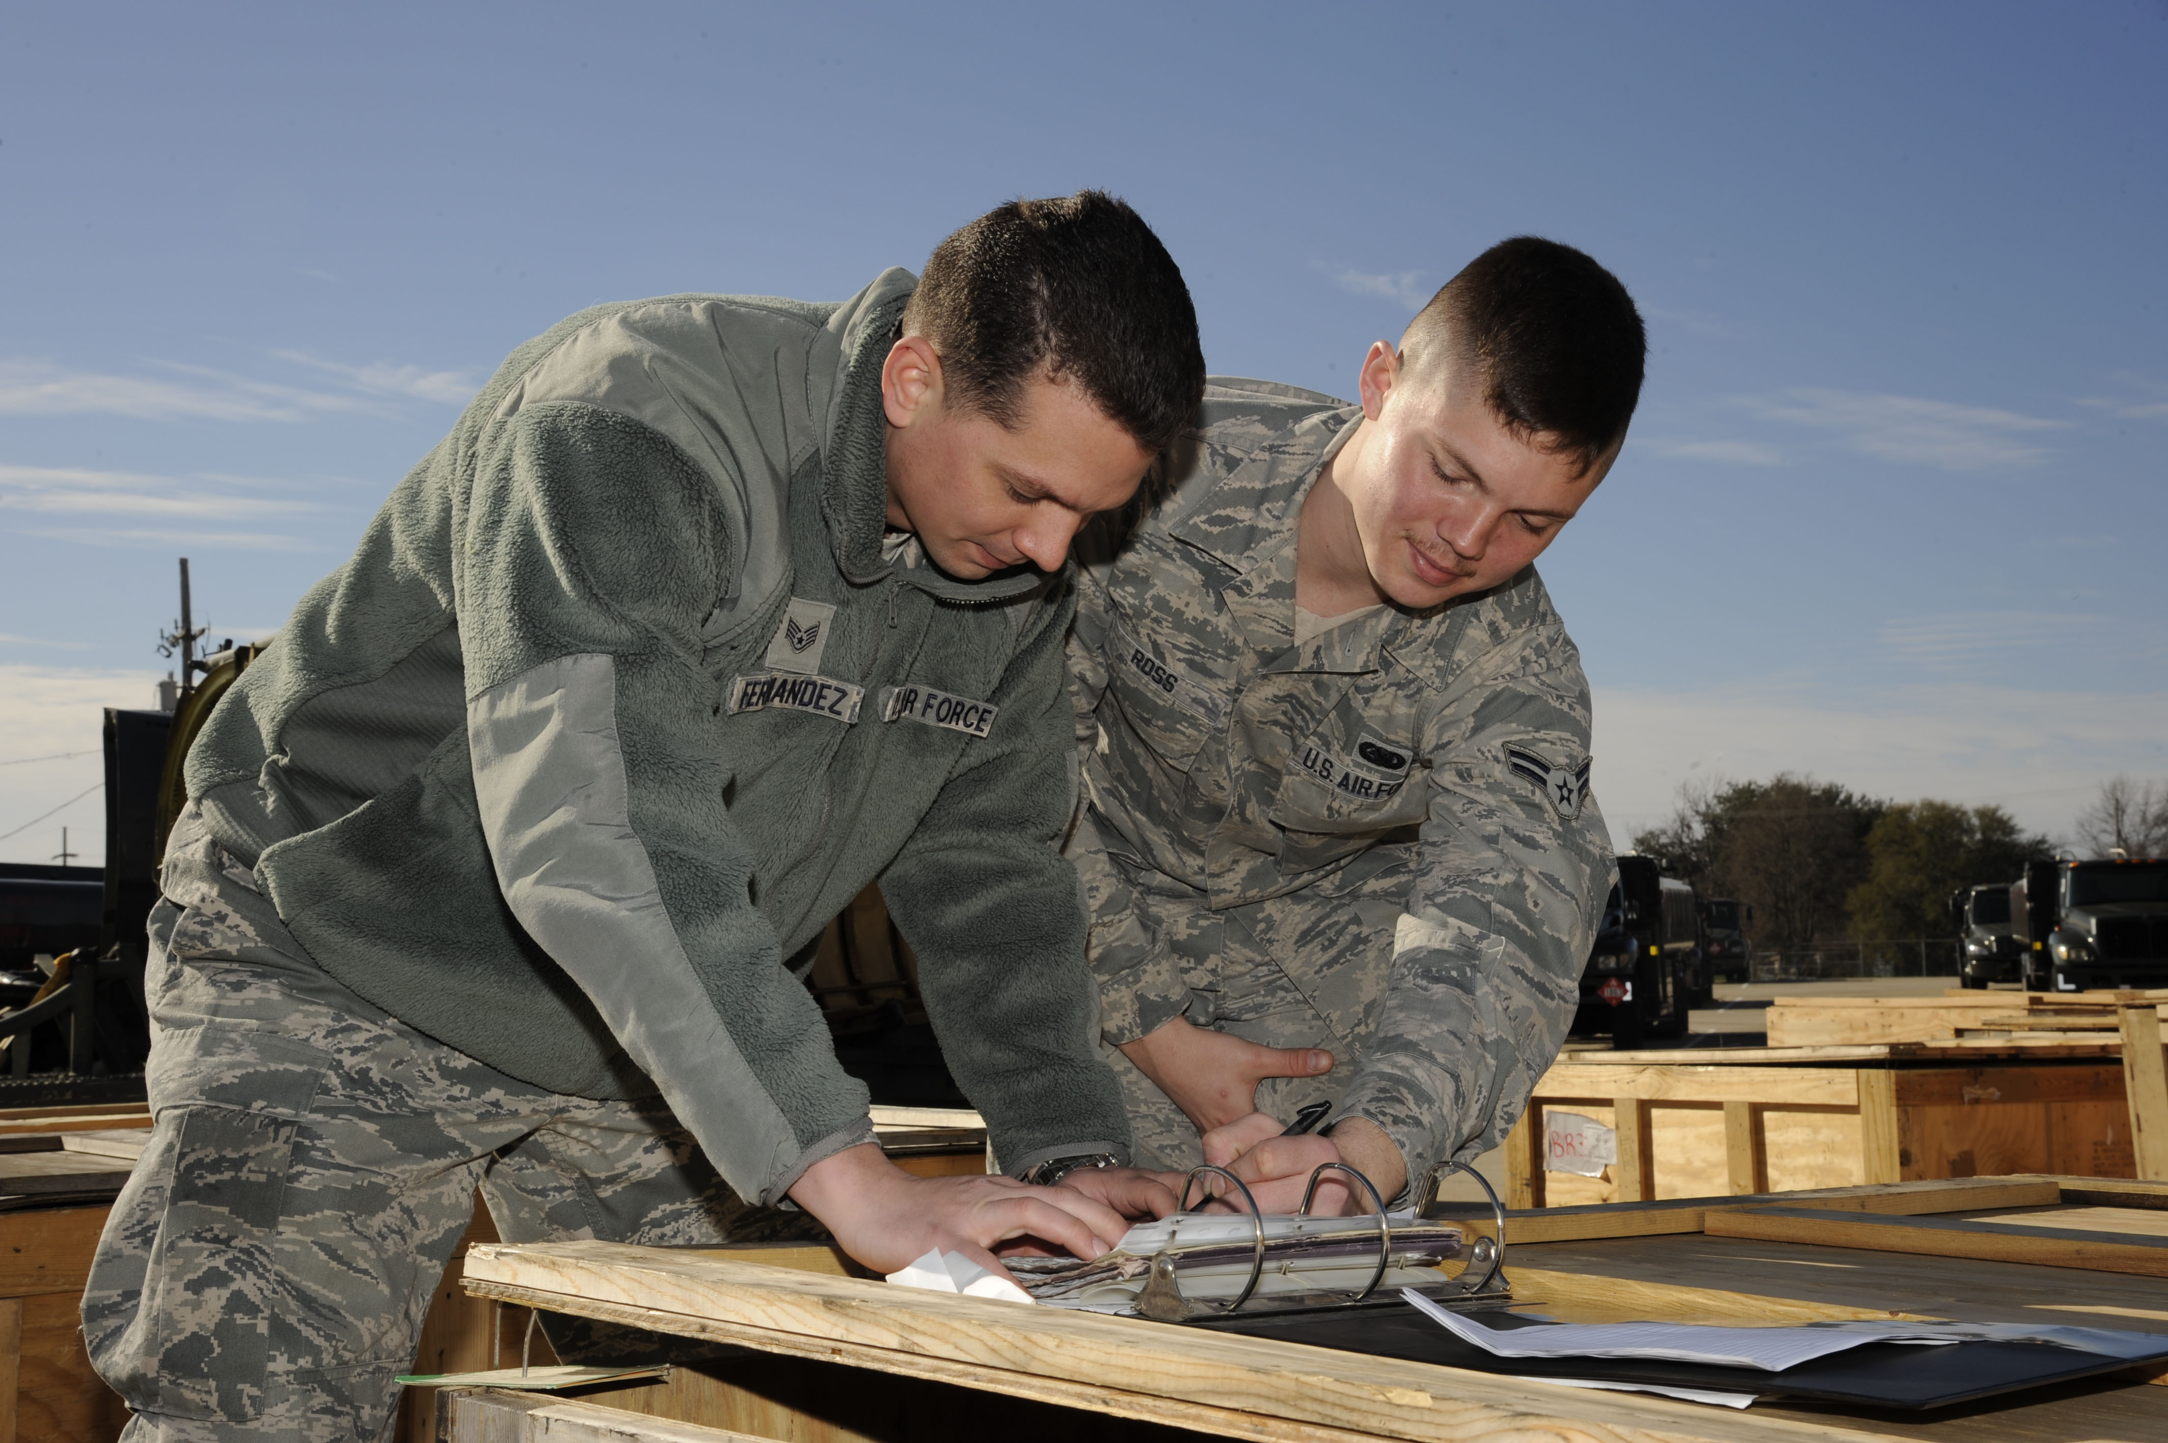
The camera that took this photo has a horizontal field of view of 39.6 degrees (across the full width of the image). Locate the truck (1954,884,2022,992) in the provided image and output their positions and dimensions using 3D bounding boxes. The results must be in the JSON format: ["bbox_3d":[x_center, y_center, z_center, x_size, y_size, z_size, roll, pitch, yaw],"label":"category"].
[{"bbox_3d":[23.438,5.410,76.878,2.500,2.700,8.000,-2,-4,13],"label":"truck"}]

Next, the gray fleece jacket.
[{"bbox_3d":[-0.310,0.012,1.970,0.720,0.580,0.550,-5,-6,39],"label":"gray fleece jacket"}]

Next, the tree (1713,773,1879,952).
[{"bbox_3d":[27.456,5.767,116.000,6.200,7.600,6.000,-2,-4,14],"label":"tree"}]

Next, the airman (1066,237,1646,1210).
[{"bbox_3d":[0.182,0.391,2.150,0.580,1.450,0.750,-1,-4,-5],"label":"airman"}]

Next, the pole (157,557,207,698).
[{"bbox_3d":[-23.888,1.771,80.000,0.800,12.500,2.200,1,-5,-27],"label":"pole"}]

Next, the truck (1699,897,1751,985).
[{"bbox_3d":[20.180,6.892,95.878,2.500,2.700,8.000,-2,-4,13],"label":"truck"}]

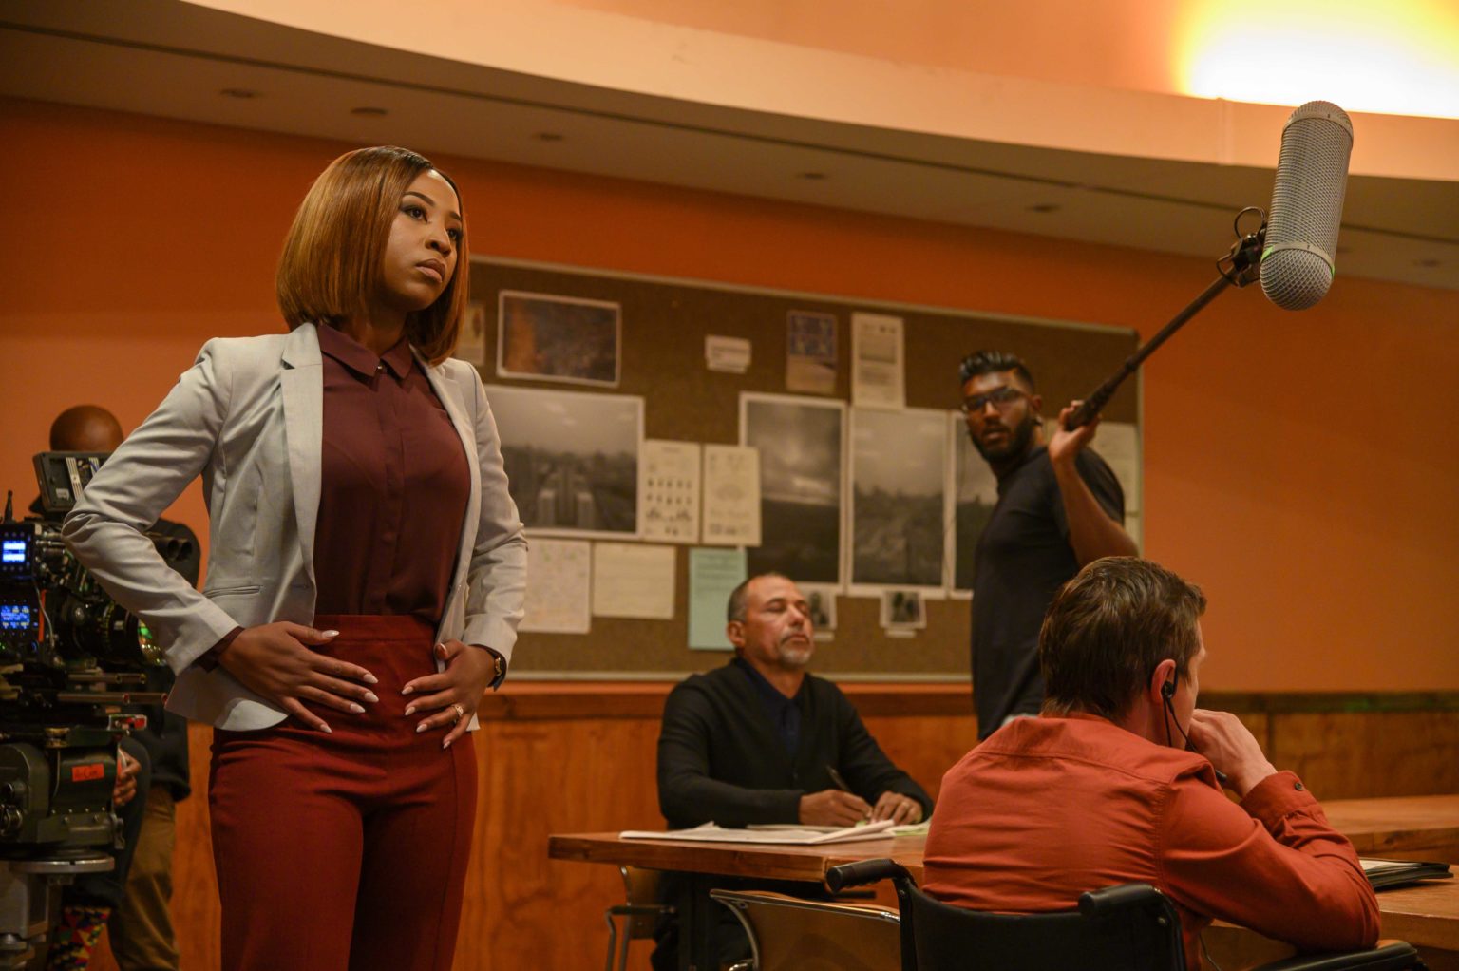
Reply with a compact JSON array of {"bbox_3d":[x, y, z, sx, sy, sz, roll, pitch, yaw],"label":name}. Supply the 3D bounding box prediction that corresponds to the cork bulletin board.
[{"bbox_3d":[0.203,-0.001,8.250,3.000,1.202,0.030,3,-4,-36],"label":"cork bulletin board"}]

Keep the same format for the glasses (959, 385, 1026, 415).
[{"bbox_3d":[0.617,-0.186,5.991,0.142,0.045,0.140,-13,-10,28],"label":"glasses"}]

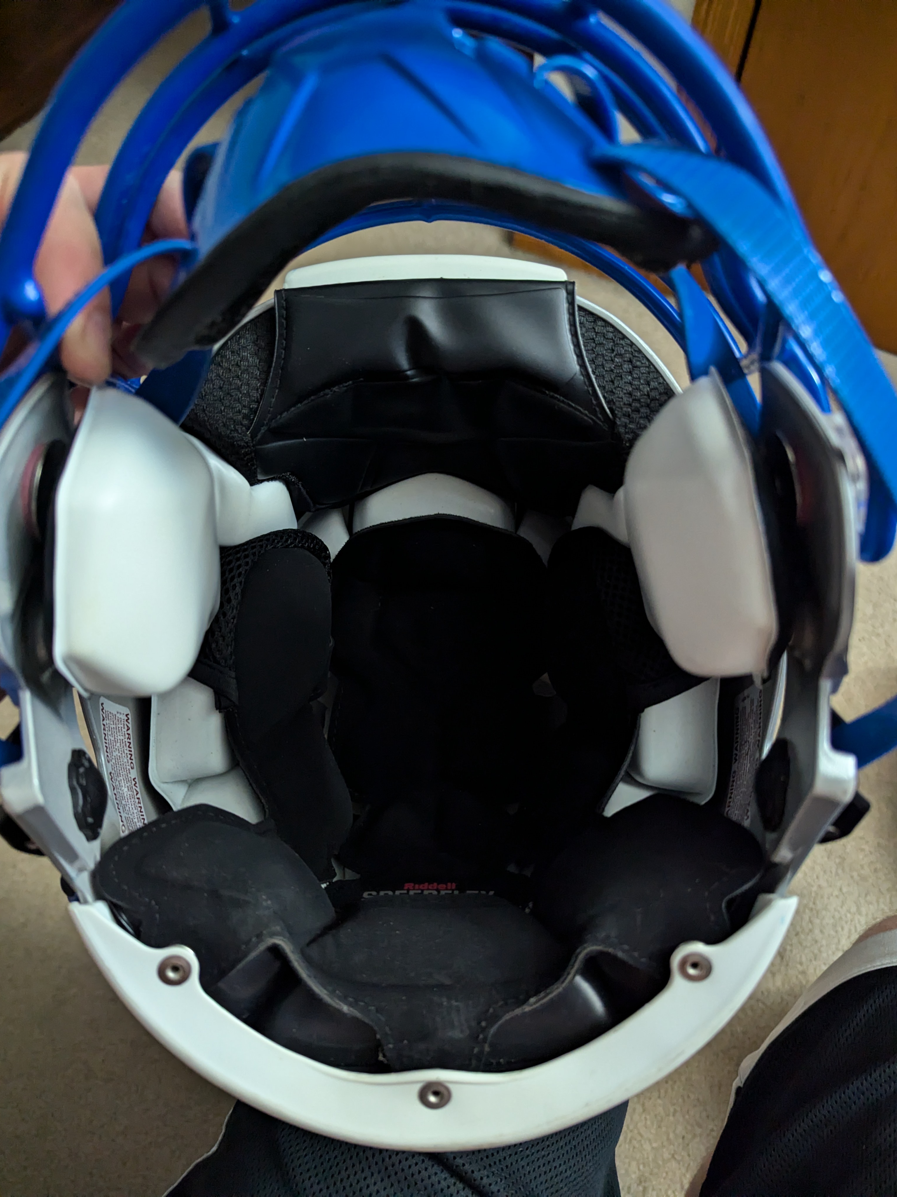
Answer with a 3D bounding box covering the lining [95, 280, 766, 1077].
[{"bbox_3d":[-0.005,0.008,0.311,0.205,0.245,0.185,0,12,0],"label":"lining"}]

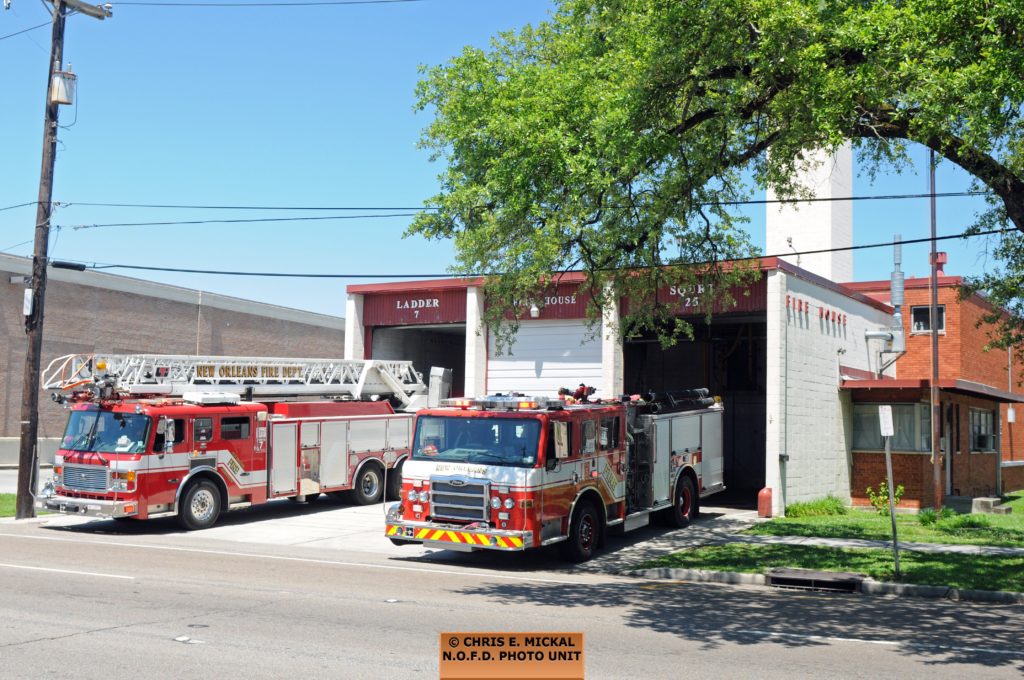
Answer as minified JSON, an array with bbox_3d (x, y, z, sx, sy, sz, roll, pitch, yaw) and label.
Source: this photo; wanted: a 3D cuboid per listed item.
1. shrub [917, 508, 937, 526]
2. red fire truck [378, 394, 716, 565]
[{"bbox_3d":[9.521,4.077,26.100,0.460,0.410,0.460,-2,-5,33],"label":"shrub"},{"bbox_3d":[1.309,2.313,21.514,2.598,2.850,8.830,0,-1,30],"label":"red fire truck"}]

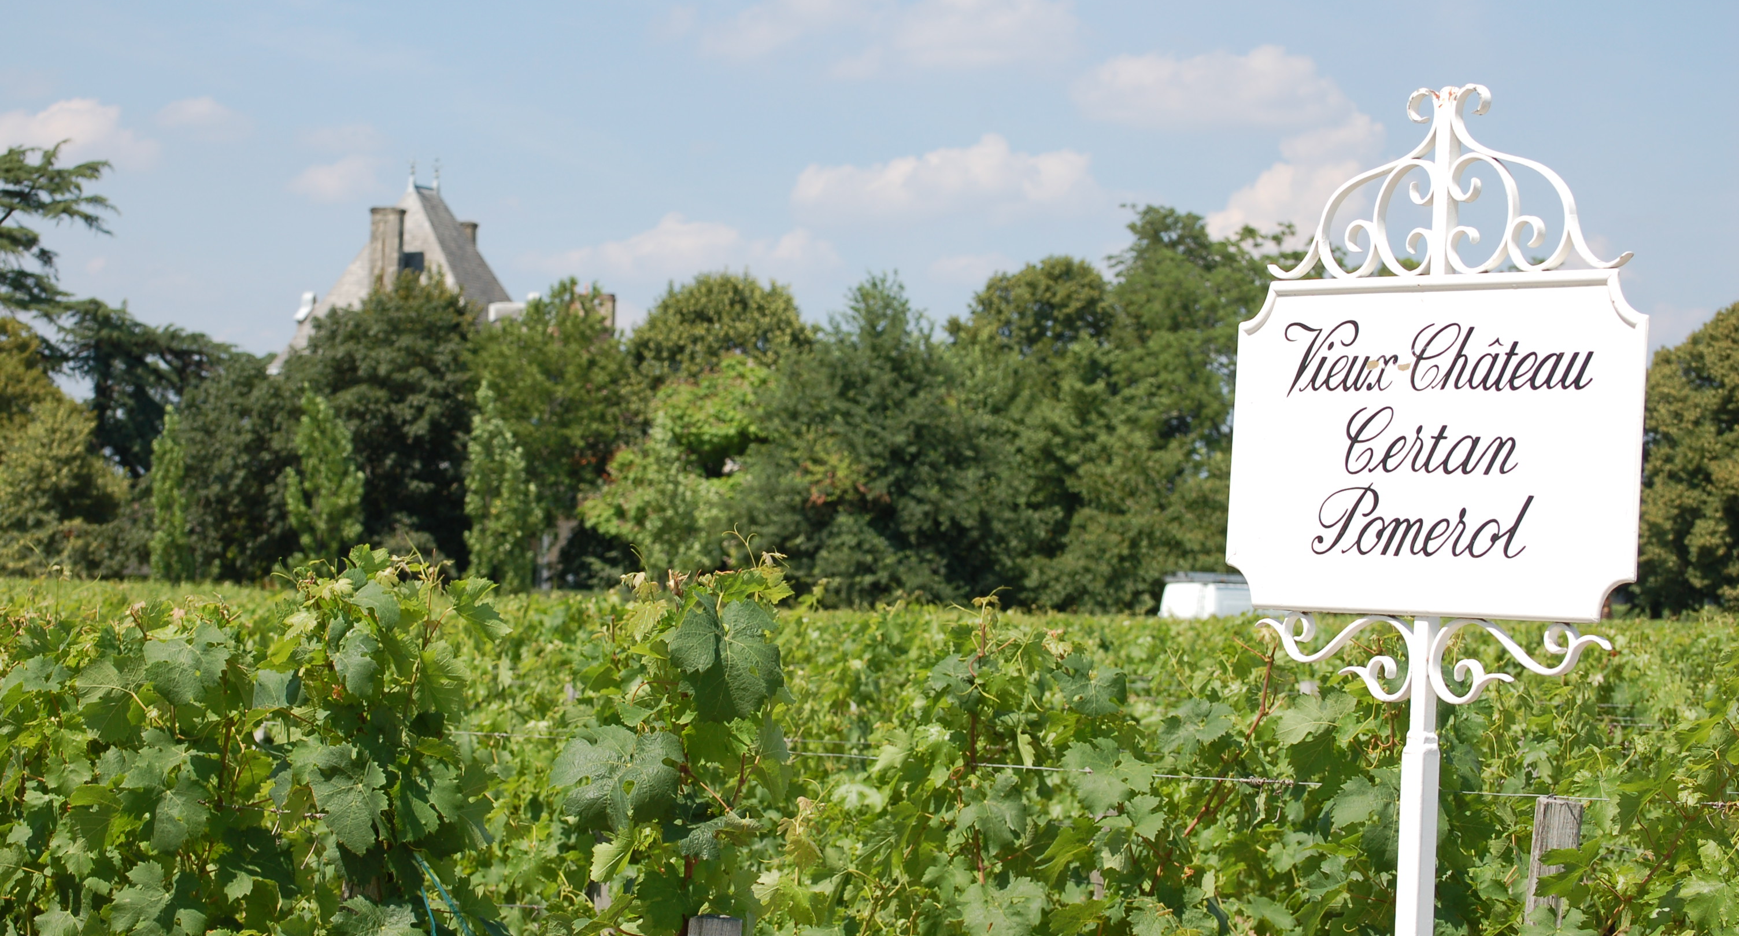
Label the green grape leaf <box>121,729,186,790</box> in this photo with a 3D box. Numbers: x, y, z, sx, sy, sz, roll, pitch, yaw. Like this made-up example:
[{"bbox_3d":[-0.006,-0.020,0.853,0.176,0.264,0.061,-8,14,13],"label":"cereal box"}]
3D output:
[{"bbox_3d":[-0.978,0.398,5.400,0.089,0.089,0.045,2,-24,6],"label":"green grape leaf"}]

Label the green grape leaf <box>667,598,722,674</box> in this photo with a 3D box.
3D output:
[{"bbox_3d":[-0.215,0.208,4.880,0.070,0.092,0.035,1,-10,17],"label":"green grape leaf"}]

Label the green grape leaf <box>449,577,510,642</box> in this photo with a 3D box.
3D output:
[{"bbox_3d":[-0.512,0.186,5.200,0.080,0.086,0.050,2,-2,-6],"label":"green grape leaf"}]

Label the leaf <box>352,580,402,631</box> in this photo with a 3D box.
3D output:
[{"bbox_3d":[-0.660,0.185,5.300,0.068,0.072,0.035,2,-24,-8],"label":"leaf"}]

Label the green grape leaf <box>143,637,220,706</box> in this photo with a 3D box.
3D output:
[{"bbox_3d":[-0.929,0.276,5.350,0.105,0.097,0.045,2,-22,1],"label":"green grape leaf"}]

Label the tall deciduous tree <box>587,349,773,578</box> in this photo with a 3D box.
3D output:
[{"bbox_3d":[-4.320,0.690,88.000,4.139,6.454,3.932,2,-2,0],"label":"tall deciduous tree"}]

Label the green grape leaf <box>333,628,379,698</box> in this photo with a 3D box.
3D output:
[{"bbox_3d":[-0.681,0.258,5.250,0.061,0.095,0.035,2,-14,-14],"label":"green grape leaf"}]

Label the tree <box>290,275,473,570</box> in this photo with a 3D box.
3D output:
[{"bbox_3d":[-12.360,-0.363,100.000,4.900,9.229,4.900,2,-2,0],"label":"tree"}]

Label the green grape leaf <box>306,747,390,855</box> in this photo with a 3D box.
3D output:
[{"bbox_3d":[-0.693,0.439,5.250,0.108,0.146,0.045,2,-2,-8],"label":"green grape leaf"}]

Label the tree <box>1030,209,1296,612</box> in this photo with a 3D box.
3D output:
[{"bbox_3d":[7.519,-0.942,98.000,7.065,10.967,7.000,2,-2,0],"label":"tree"}]

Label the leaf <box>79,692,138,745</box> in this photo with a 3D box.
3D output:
[{"bbox_3d":[-1.077,0.353,5.600,0.083,0.079,0.050,2,-2,-11],"label":"leaf"}]

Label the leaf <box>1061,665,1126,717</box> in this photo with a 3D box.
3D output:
[{"bbox_3d":[0.365,0.363,6.450,0.104,0.084,0.045,2,-2,3],"label":"leaf"}]

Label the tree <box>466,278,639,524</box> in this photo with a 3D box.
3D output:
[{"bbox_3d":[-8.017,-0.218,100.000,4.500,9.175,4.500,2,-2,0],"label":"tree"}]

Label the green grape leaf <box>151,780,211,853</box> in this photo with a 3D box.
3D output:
[{"bbox_3d":[-0.935,0.473,5.380,0.082,0.102,0.045,2,-16,6],"label":"green grape leaf"}]

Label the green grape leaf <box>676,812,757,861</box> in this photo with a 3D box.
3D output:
[{"bbox_3d":[-0.190,0.460,4.950,0.104,0.075,0.060,1,-37,15],"label":"green grape leaf"}]

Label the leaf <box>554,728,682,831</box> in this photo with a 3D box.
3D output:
[{"bbox_3d":[-0.314,0.389,4.950,0.158,0.129,0.060,2,-2,-4],"label":"leaf"}]

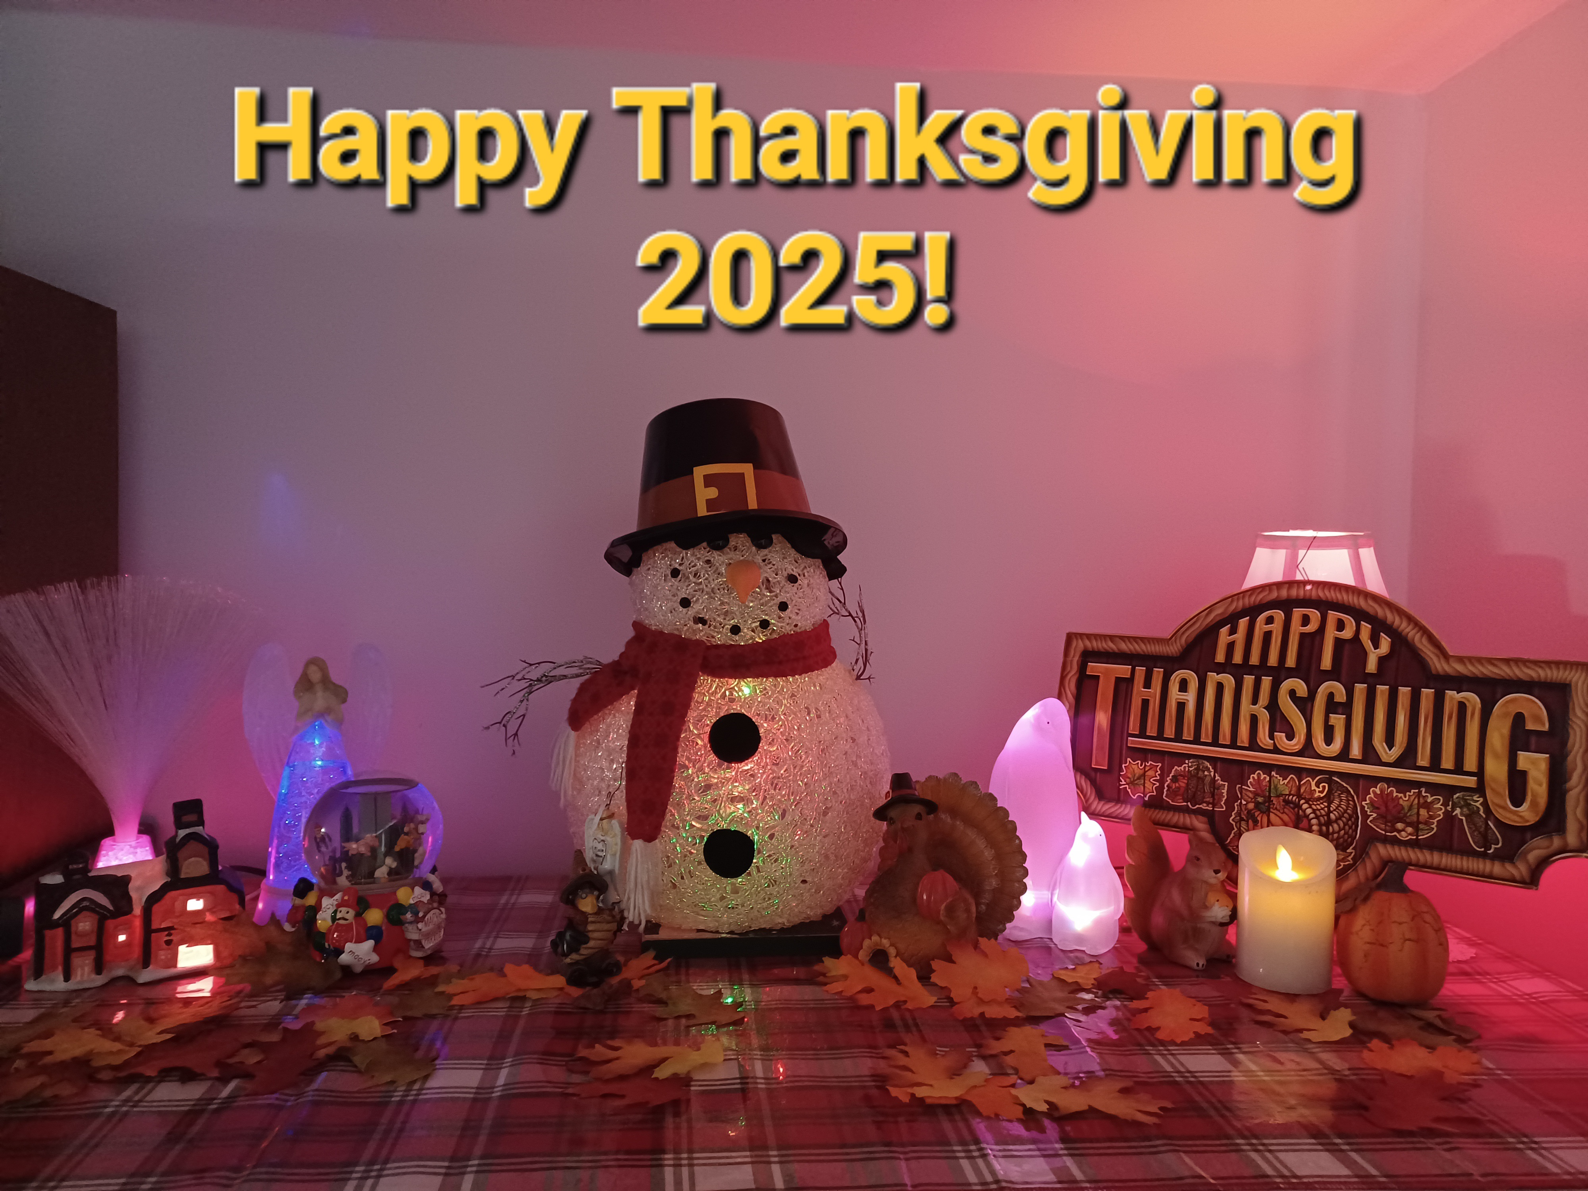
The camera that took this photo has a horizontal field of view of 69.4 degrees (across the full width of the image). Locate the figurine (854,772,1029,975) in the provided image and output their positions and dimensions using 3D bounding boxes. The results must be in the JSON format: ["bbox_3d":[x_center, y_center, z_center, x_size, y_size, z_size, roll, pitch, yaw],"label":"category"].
[{"bbox_3d":[0.131,0.250,1.050,0.146,0.166,0.120,3,3,43],"label":"figurine"}]

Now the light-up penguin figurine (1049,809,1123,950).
[{"bbox_3d":[0.280,0.271,1.090,0.066,0.126,0.060,2,2,33],"label":"light-up penguin figurine"}]

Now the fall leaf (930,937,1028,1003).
[{"bbox_3d":[0.160,0.320,0.982,0.084,0.014,0.082,1,21,0],"label":"fall leaf"}]

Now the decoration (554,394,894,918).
[{"bbox_3d":[-0.060,0.067,1.104,0.310,0.507,0.300,1,2,-6],"label":"decoration"}]

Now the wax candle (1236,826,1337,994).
[{"bbox_3d":[0.441,0.281,1.028,0.080,0.122,0.080,1,2,0],"label":"wax candle"}]

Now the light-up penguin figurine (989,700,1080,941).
[{"bbox_3d":[0.242,0.220,1.145,0.085,0.228,0.080,3,3,42],"label":"light-up penguin figurine"}]

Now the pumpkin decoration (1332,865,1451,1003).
[{"bbox_3d":[0.509,0.284,0.978,0.088,0.113,0.086,2,2,27],"label":"pumpkin decoration"}]

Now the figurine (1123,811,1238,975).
[{"bbox_3d":[0.373,0.271,1.086,0.105,0.135,0.070,3,3,42],"label":"figurine"}]

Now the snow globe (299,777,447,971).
[{"bbox_3d":[-0.384,0.247,1.052,0.128,0.159,0.126,0,2,-12],"label":"snow globe"}]

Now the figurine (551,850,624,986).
[{"bbox_3d":[-0.179,0.277,0.996,0.062,0.109,0.060,0,2,-28],"label":"figurine"}]

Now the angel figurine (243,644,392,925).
[{"bbox_3d":[-0.476,0.190,1.147,0.140,0.265,0.118,0,2,-14],"label":"angel figurine"}]

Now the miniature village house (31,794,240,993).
[{"bbox_3d":[-0.583,0.255,1.032,0.162,0.142,0.108,0,3,-27],"label":"miniature village house"}]

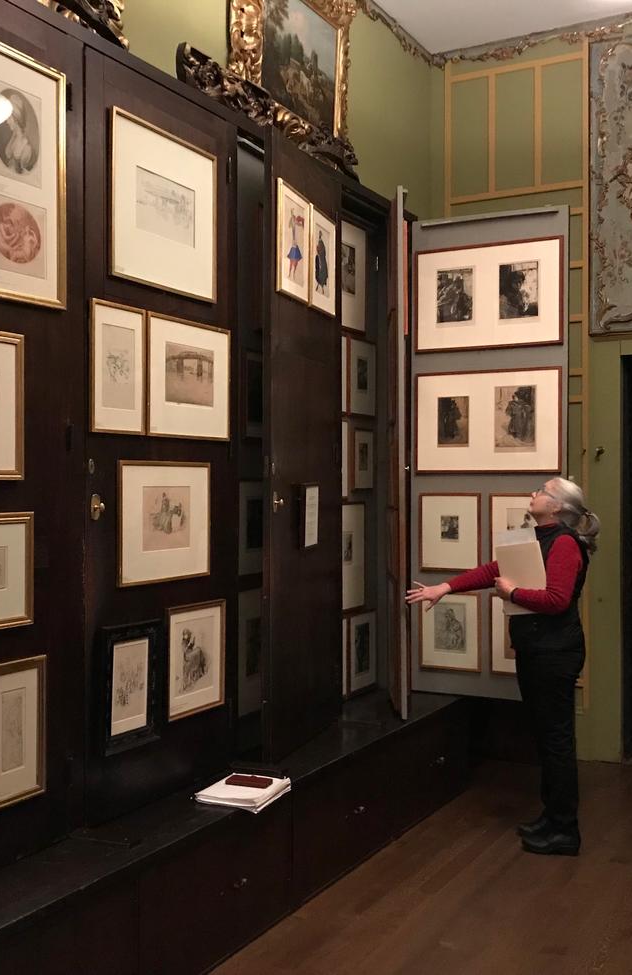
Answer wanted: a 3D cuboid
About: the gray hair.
[{"bbox_3d":[1.124,0.120,4.600,0.240,0.325,0.190,0,0,15],"label":"gray hair"}]

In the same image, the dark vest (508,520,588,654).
[{"bbox_3d":[1.020,0.435,4.600,0.330,0.570,0.420,0,0,15],"label":"dark vest"}]

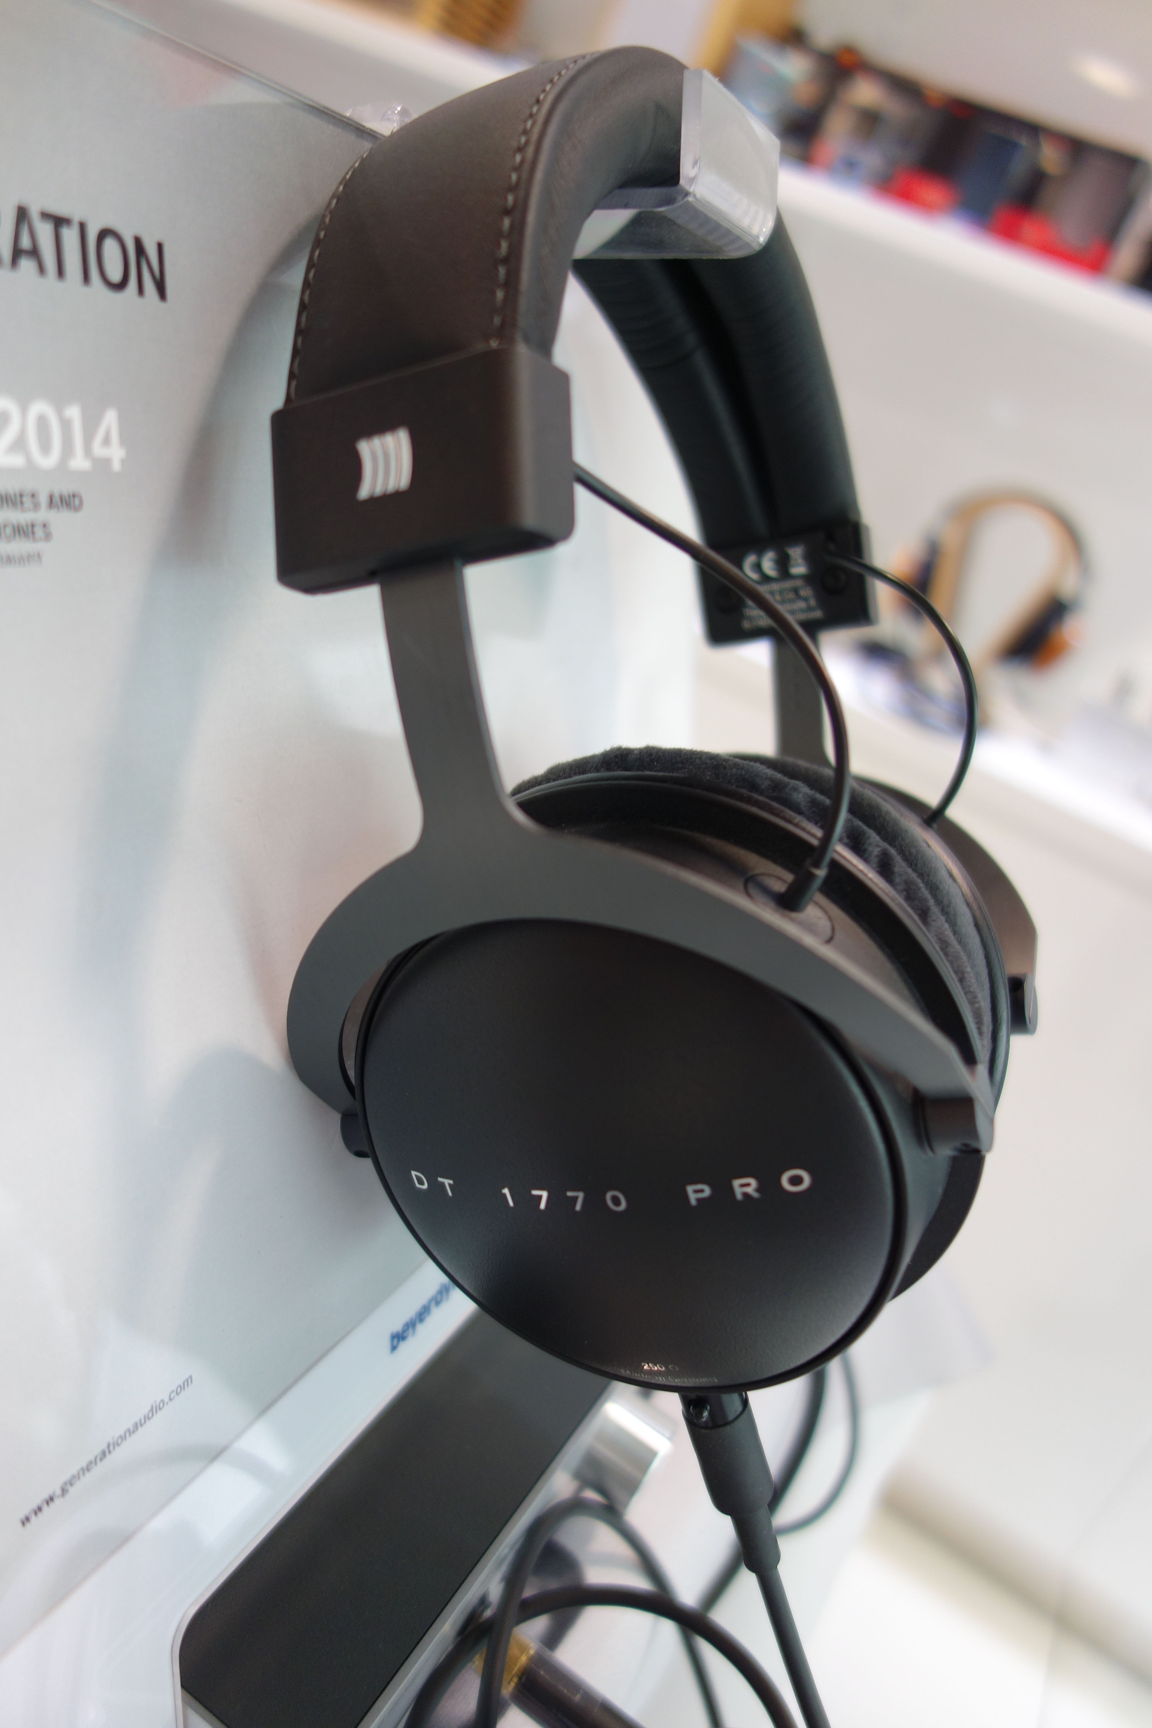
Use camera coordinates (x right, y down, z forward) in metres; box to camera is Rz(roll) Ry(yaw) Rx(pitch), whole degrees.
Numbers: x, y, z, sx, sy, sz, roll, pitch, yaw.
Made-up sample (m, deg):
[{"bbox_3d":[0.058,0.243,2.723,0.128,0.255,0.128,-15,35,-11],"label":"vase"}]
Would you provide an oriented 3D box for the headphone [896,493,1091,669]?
[{"bbox_3d":[0.502,-0.343,1.600,0.205,0.190,0.100,29,23,17],"label":"headphone"}]

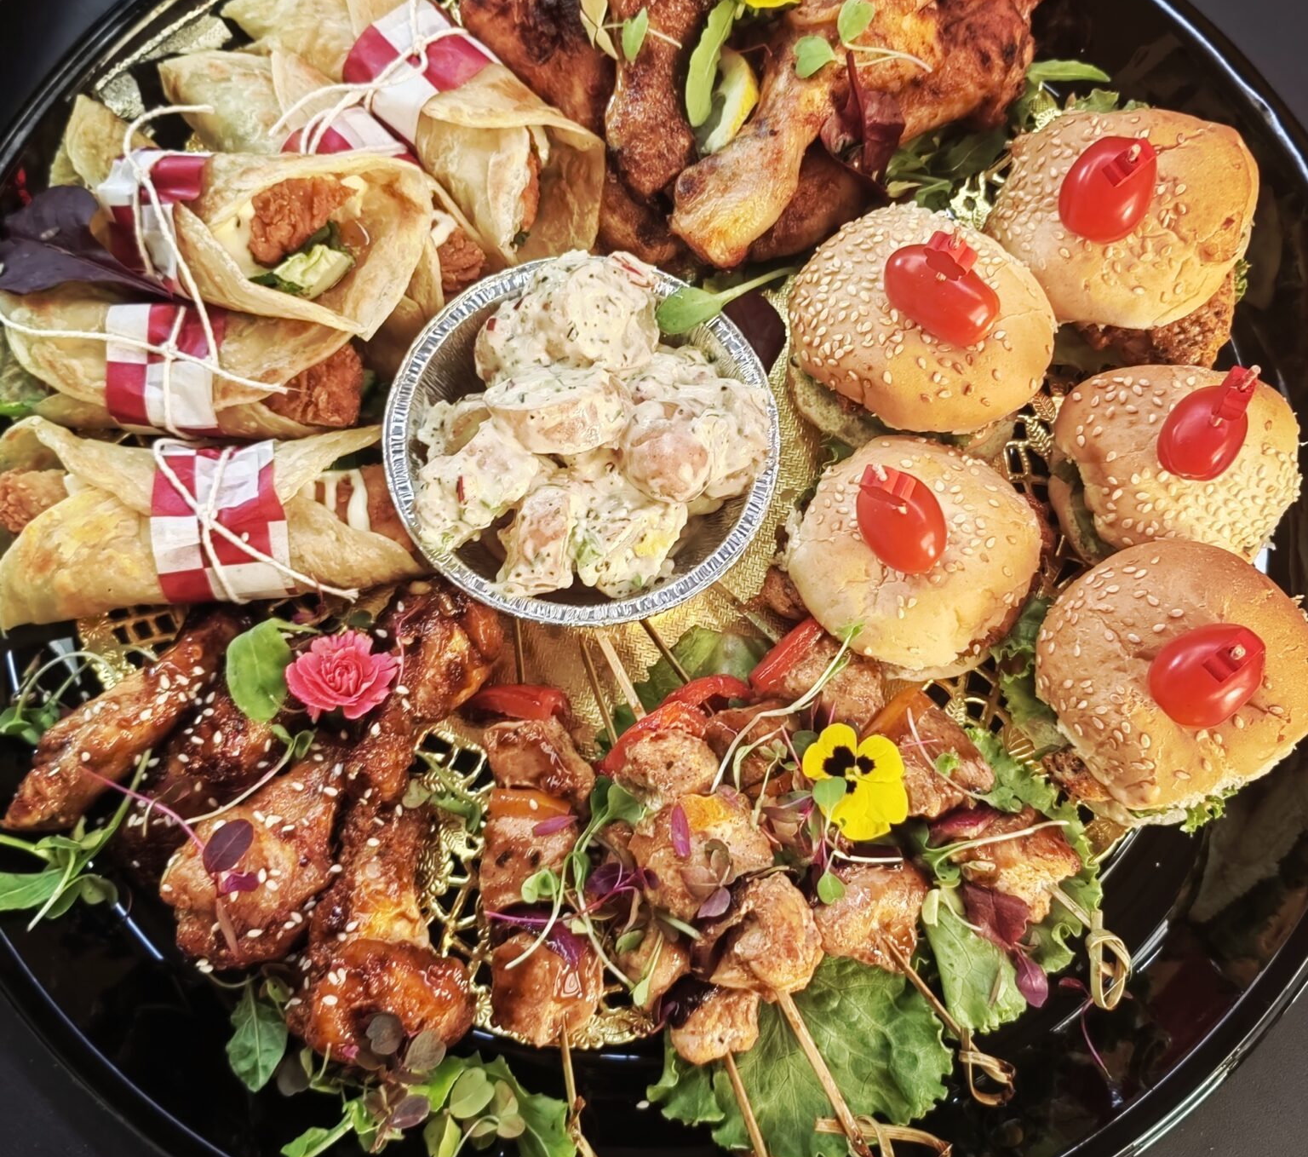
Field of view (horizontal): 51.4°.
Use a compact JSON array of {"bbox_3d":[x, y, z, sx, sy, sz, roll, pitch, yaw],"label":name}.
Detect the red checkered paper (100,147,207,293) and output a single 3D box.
[{"bbox_3d":[-0.150,-0.108,0.408,0.029,0.034,0.038,7,76,3],"label":"red checkered paper"}]

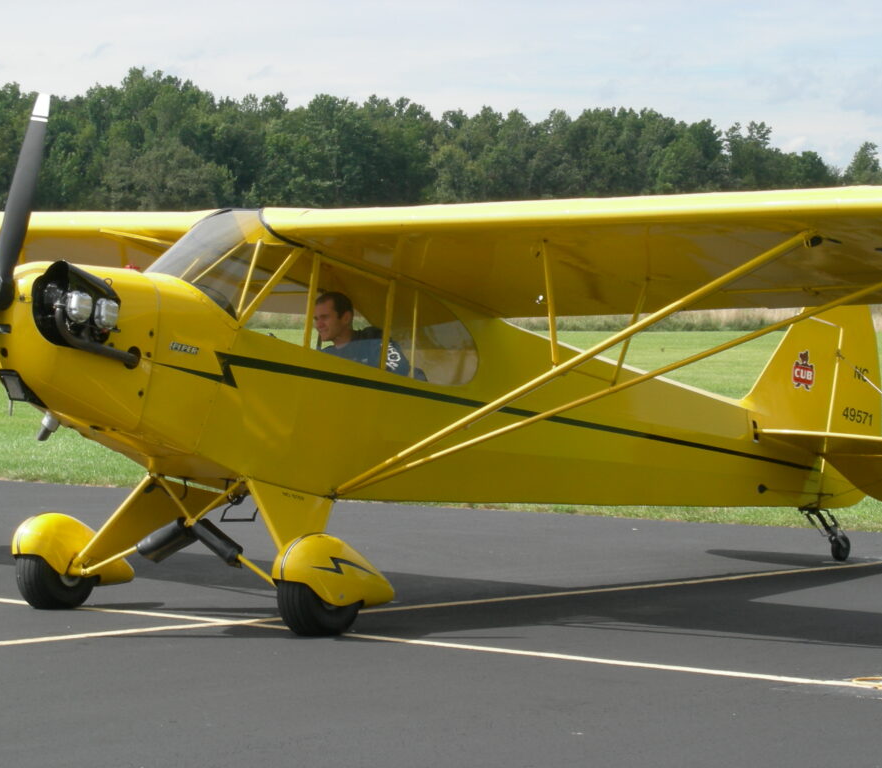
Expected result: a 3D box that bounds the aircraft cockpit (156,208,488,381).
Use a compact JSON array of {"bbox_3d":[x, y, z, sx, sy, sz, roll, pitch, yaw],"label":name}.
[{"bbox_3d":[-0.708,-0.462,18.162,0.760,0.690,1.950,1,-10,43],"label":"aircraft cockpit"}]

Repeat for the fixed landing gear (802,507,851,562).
[{"bbox_3d":[2.226,0.863,21.301,0.180,0.320,0.350,1,2,43],"label":"fixed landing gear"}]

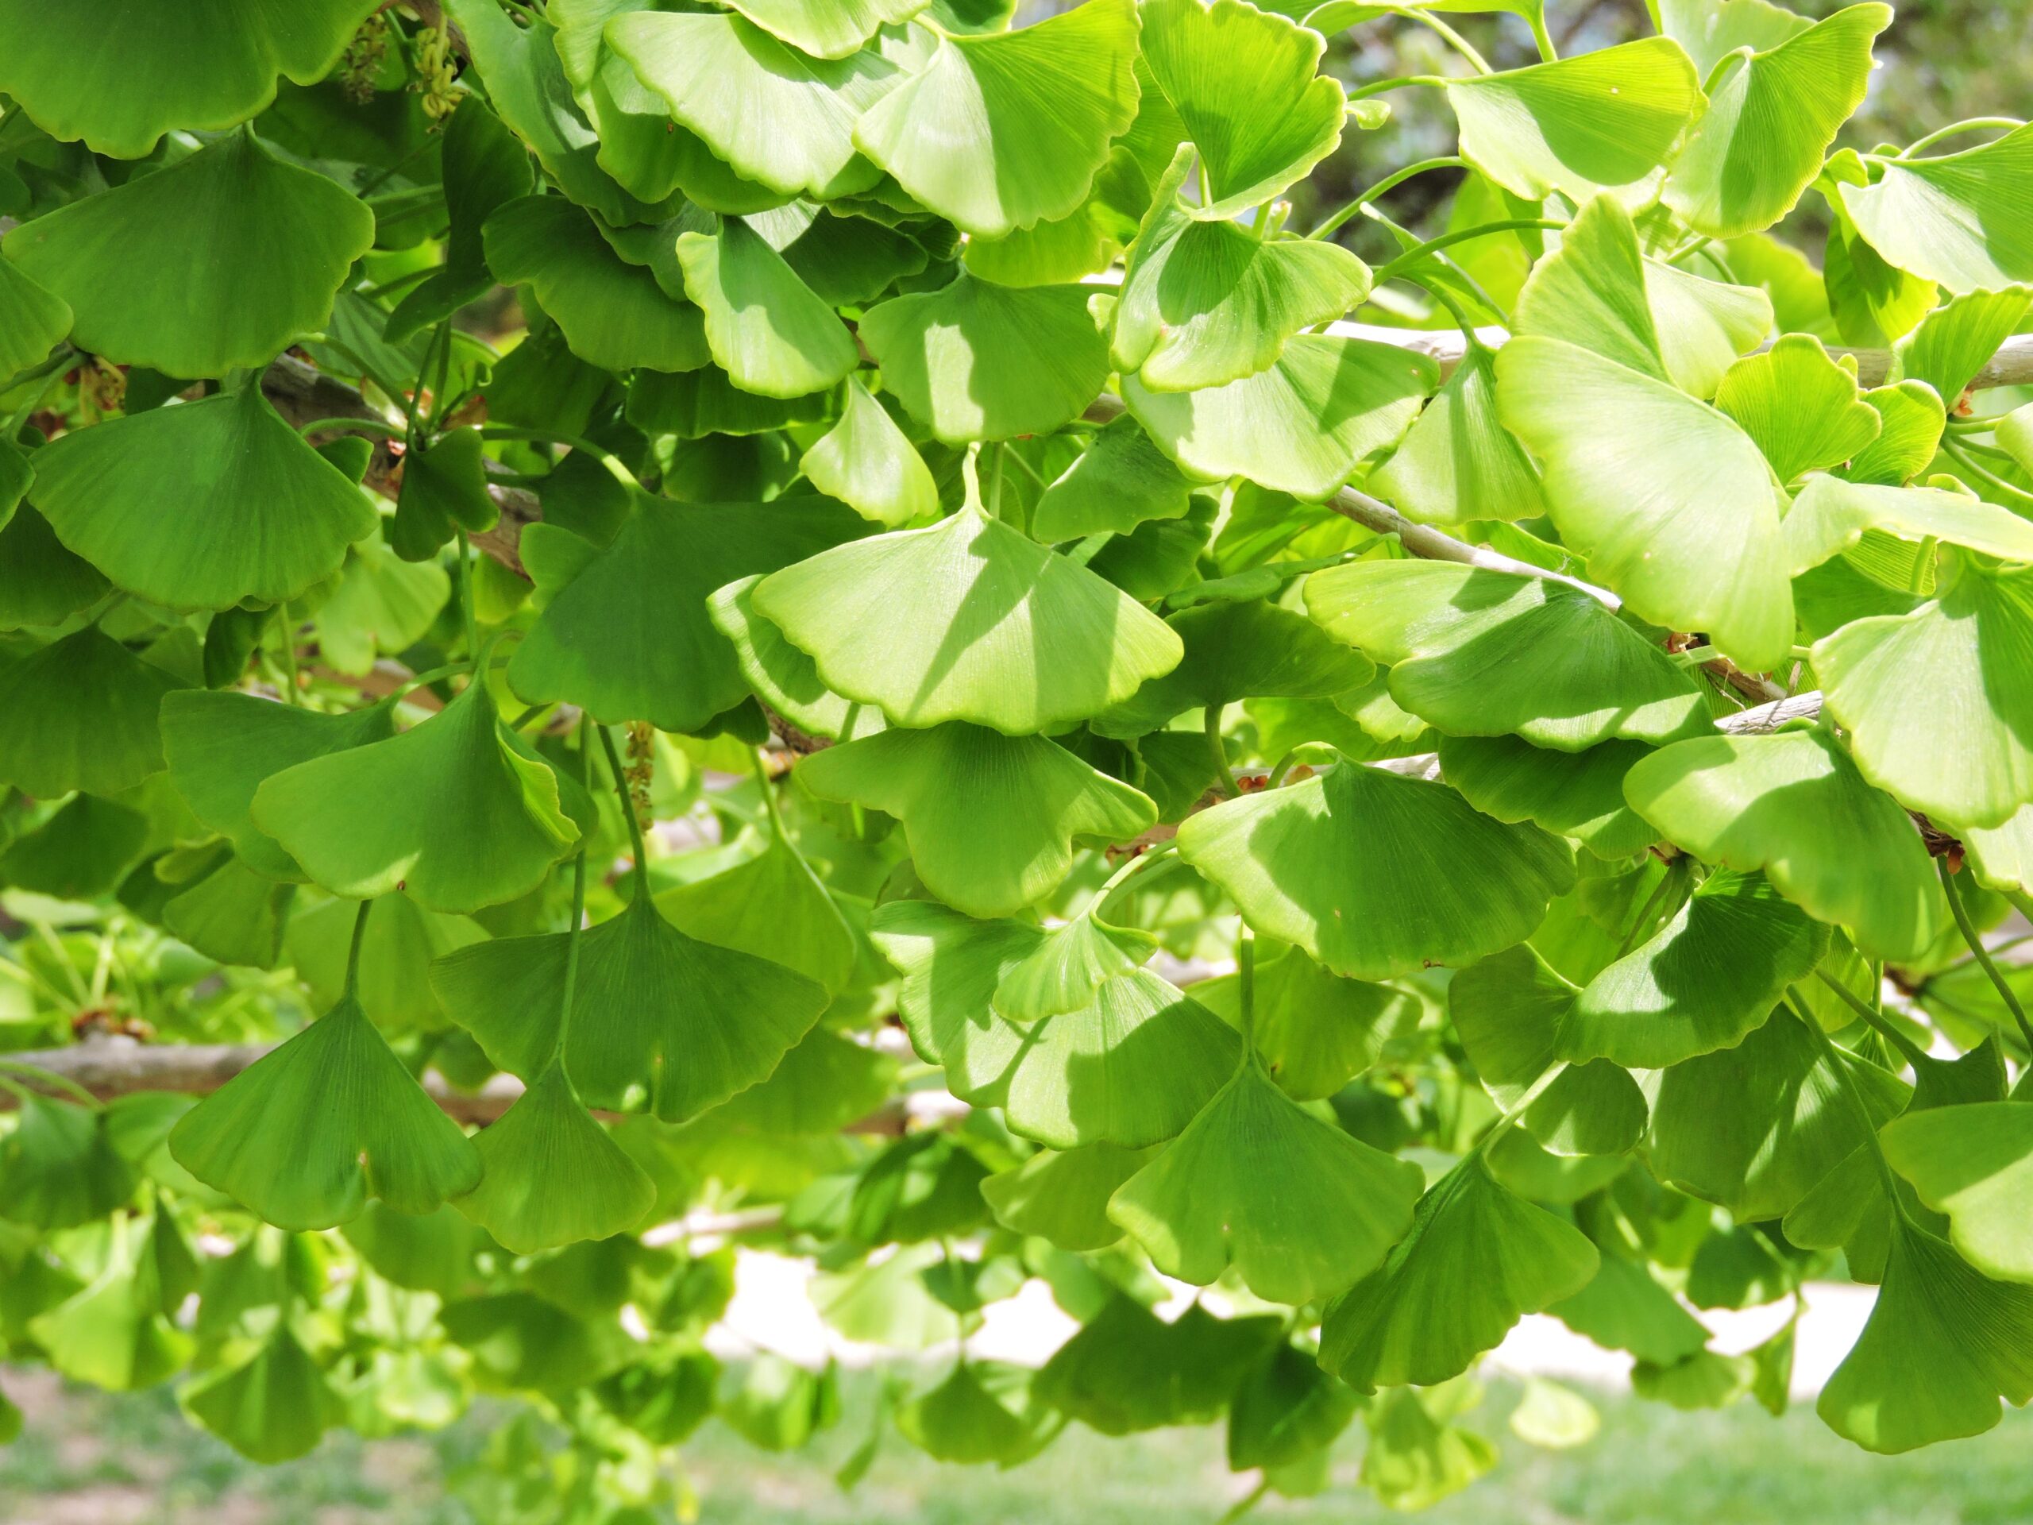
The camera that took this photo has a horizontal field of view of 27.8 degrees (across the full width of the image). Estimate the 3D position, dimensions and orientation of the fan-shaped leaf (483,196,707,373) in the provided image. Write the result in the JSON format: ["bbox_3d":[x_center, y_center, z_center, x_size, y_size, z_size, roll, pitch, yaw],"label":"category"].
[{"bbox_3d":[-0.076,-0.090,0.781,0.054,0.034,0.017,15,-30,0],"label":"fan-shaped leaf"}]

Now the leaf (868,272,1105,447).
[{"bbox_3d":[-0.005,-0.074,0.755,0.045,0.030,0.016,-2,-25,0],"label":"leaf"}]

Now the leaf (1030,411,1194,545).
[{"bbox_3d":[0.019,-0.054,0.781,0.034,0.023,0.012,-12,-28,0],"label":"leaf"}]

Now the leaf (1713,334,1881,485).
[{"bbox_3d":[0.146,-0.066,0.771,0.032,0.029,0.012,2,-15,0],"label":"leaf"}]

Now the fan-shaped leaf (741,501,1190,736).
[{"bbox_3d":[-0.009,-0.026,0.730,0.076,0.041,0.020,1,-32,0],"label":"fan-shaped leaf"}]

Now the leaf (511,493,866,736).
[{"bbox_3d":[-0.061,-0.028,0.770,0.068,0.043,0.020,-14,-25,0],"label":"leaf"}]

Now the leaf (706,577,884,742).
[{"bbox_3d":[-0.033,-0.020,0.755,0.050,0.029,0.016,12,-28,0],"label":"leaf"}]

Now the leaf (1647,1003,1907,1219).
[{"bbox_3d":[0.144,0.066,0.776,0.050,0.041,0.016,5,-20,0],"label":"leaf"}]

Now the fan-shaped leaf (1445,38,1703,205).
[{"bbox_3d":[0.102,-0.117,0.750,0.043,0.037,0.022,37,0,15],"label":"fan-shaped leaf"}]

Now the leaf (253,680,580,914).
[{"bbox_3d":[-0.108,0.006,0.740,0.059,0.040,0.022,6,-20,0],"label":"leaf"}]

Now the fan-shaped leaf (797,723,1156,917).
[{"bbox_3d":[-0.007,0.008,0.745,0.066,0.040,0.020,6,-25,0],"label":"fan-shaped leaf"}]

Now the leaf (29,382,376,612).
[{"bbox_3d":[-0.151,-0.048,0.761,0.064,0.041,0.018,6,-28,0],"label":"leaf"}]

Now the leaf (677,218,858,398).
[{"bbox_3d":[-0.045,-0.082,0.745,0.037,0.027,0.020,25,-25,10],"label":"leaf"}]

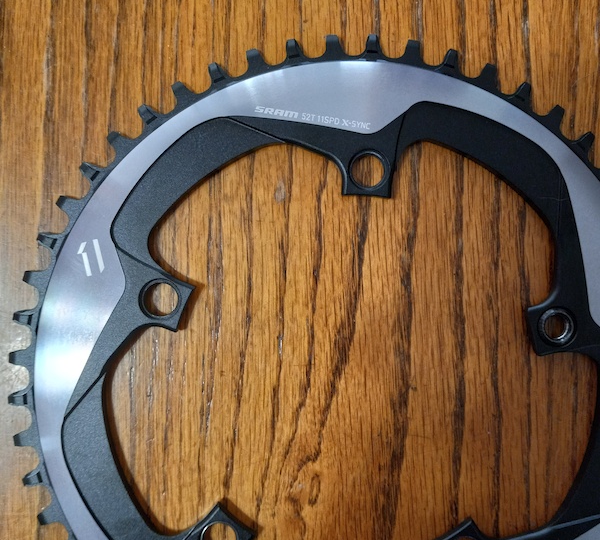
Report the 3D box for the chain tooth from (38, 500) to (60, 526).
[{"bbox_3d":[-0.078,0.077,0.195,0.006,0.003,0.005,-24,90,-1],"label":"chain tooth"}]

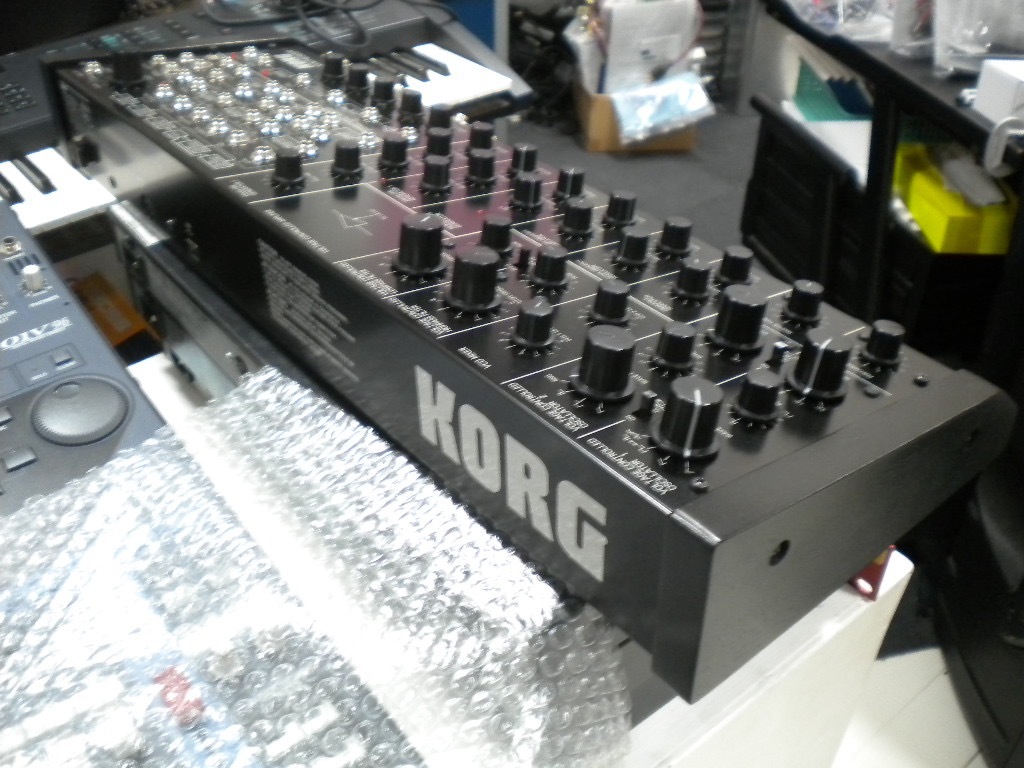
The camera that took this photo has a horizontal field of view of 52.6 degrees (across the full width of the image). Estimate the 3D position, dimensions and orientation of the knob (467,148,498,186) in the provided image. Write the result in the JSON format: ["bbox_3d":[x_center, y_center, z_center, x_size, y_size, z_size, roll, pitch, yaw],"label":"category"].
[{"bbox_3d":[-0.016,-0.112,0.535,0.016,0.014,0.016,7,30,0],"label":"knob"}]

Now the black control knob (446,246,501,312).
[{"bbox_3d":[-0.014,-0.042,0.409,0.023,0.019,0.023,0,31,-11],"label":"black control knob"}]

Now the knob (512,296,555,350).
[{"bbox_3d":[0.009,-0.023,0.387,0.017,0.013,0.017,5,31,-3],"label":"knob"}]

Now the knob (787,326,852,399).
[{"bbox_3d":[0.113,-0.008,0.376,0.022,0.019,0.022,22,33,24],"label":"knob"}]

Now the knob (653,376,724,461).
[{"bbox_3d":[0.058,0.010,0.336,0.023,0.019,0.023,8,31,2],"label":"knob"}]

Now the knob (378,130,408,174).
[{"bbox_3d":[-0.066,-0.131,0.580,0.017,0.015,0.017,1,31,-12],"label":"knob"}]

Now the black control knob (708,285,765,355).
[{"bbox_3d":[0.089,-0.026,0.403,0.022,0.019,0.022,7,30,0],"label":"black control knob"}]

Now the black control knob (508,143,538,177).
[{"bbox_3d":[0.007,-0.120,0.552,0.017,0.013,0.017,9,31,5],"label":"black control knob"}]

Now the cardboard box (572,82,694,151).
[{"bbox_3d":[0.340,-0.767,2.860,0.285,0.168,0.230,-3,35,-3],"label":"cardboard box"}]

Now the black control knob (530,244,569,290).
[{"bbox_3d":[0.016,-0.049,0.434,0.017,0.013,0.017,0,31,-11],"label":"black control knob"}]

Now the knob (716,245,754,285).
[{"bbox_3d":[0.098,-0.052,0.454,0.016,0.014,0.016,7,30,0],"label":"knob"}]

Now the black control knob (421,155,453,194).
[{"bbox_3d":[-0.040,-0.113,0.555,0.017,0.015,0.017,1,31,-12],"label":"black control knob"}]

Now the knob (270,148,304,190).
[{"bbox_3d":[-0.110,-0.106,0.507,0.016,0.014,0.016,7,30,0],"label":"knob"}]

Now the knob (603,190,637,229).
[{"bbox_3d":[0.053,-0.085,0.501,0.016,0.014,0.016,7,30,0],"label":"knob"}]

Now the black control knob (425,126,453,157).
[{"bbox_3d":[-0.039,-0.130,0.560,0.017,0.013,0.017,0,31,-11],"label":"black control knob"}]

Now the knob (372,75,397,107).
[{"bbox_3d":[-0.084,-0.192,0.678,0.017,0.015,0.017,1,31,-12],"label":"knob"}]

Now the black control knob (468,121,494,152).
[{"bbox_3d":[-0.017,-0.137,0.578,0.016,0.014,0.016,7,30,0],"label":"black control knob"}]

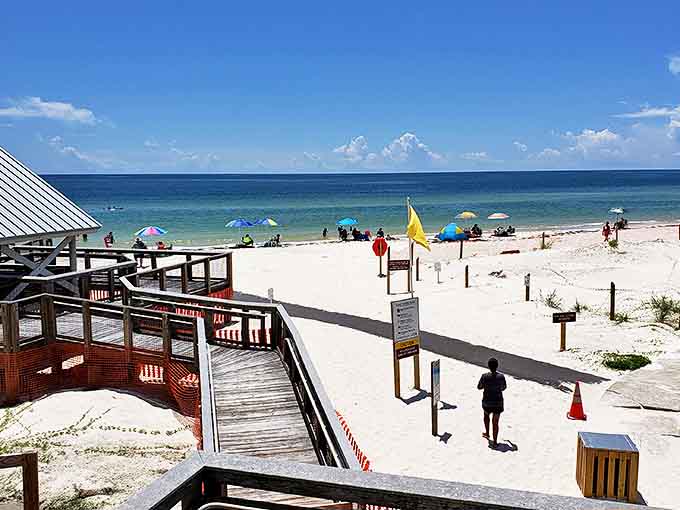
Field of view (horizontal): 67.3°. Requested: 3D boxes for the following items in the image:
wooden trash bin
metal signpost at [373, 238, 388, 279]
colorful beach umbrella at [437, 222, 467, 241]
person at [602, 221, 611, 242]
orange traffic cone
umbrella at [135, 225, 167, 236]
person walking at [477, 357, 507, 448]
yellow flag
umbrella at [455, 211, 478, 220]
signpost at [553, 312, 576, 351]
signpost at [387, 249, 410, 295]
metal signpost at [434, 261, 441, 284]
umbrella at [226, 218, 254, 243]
[{"bbox_3d":[4.374,3.480,8.399,0.765,0.886,0.493,1,9,10],"label":"wooden trash bin"},{"bbox_3d":[2.022,0.130,25.444,0.900,1.960,0.100,-6,11,-30],"label":"metal signpost"},{"bbox_3d":[8.762,-1.857,40.082,2.300,1.391,1.800,0,9,6],"label":"colorful beach umbrella"},{"bbox_3d":[20.475,-1.789,39.121,0.520,1.600,0.450,2,10,17],"label":"person"},{"bbox_3d":[4.556,2.770,9.766,0.370,0.720,0.370,2,9,16],"label":"orange traffic cone"},{"bbox_3d":[-11.929,-1.482,32.200,2.050,0.500,2.050,0,9,0],"label":"umbrella"},{"bbox_3d":[2.657,2.537,8.927,0.530,1.610,0.450,2,9,12],"label":"person walking"},{"bbox_3d":[1.655,-0.545,10.702,0.660,0.950,0.250,9,13,44],"label":"yellow flag"},{"bbox_3d":[10.651,-3.309,43.000,1.900,0.500,1.900,0,9,0],"label":"umbrella"},{"bbox_3d":[6.609,2.264,14.987,0.670,1.157,0.130,-1,9,-6],"label":"signpost"},{"bbox_3d":[2.423,0.637,20.773,0.960,1.900,0.120,-4,10,-20],"label":"signpost"},{"bbox_3d":[4.735,0.874,24.617,0.310,1.040,0.060,-1,9,-3],"label":"metal signpost"},{"bbox_3d":[-7.260,-1.686,37.148,2.050,1.907,2.050,0,9,0],"label":"umbrella"}]

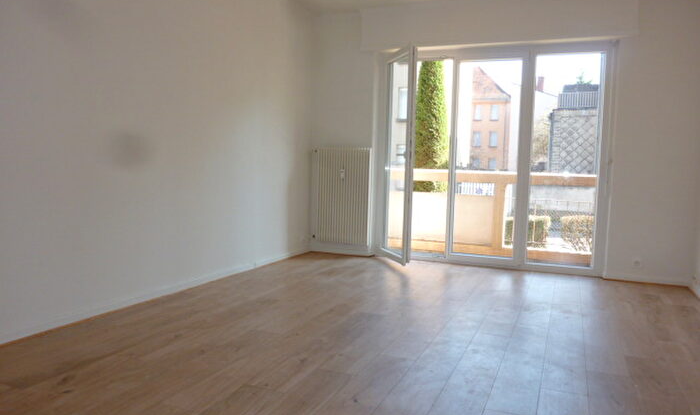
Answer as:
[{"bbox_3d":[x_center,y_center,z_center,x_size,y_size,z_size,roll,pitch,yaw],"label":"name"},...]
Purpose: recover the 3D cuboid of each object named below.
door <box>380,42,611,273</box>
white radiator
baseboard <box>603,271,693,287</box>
[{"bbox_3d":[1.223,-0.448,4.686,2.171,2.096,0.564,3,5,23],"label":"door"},{"bbox_3d":[-0.087,-0.117,5.378,0.653,0.996,0.103,3,5,23],"label":"white radiator"},{"bbox_3d":[2.537,0.621,4.346,0.632,0.069,0.017,3,5,23],"label":"baseboard"}]

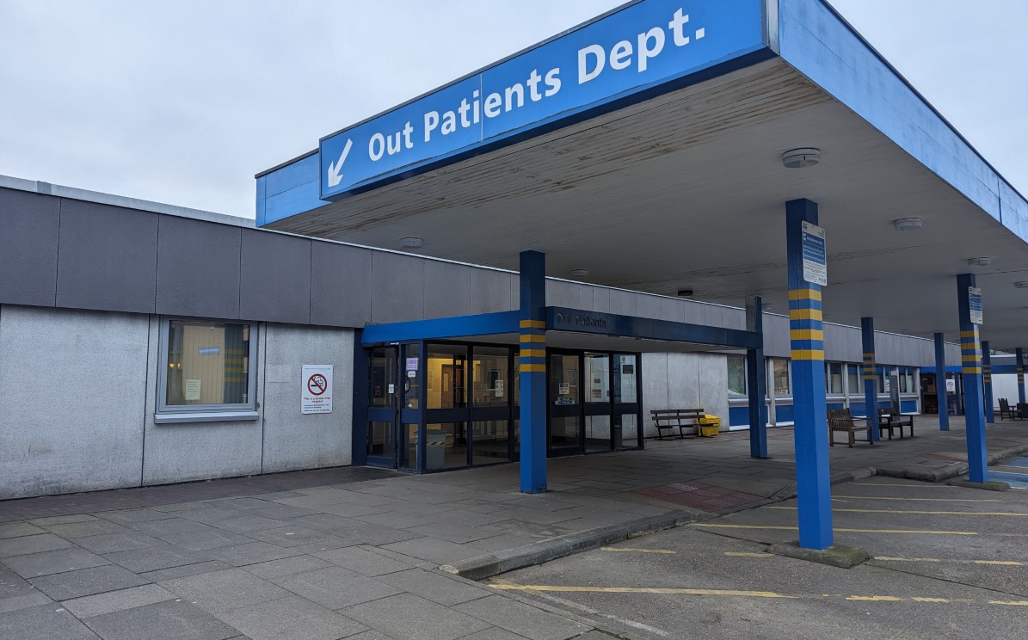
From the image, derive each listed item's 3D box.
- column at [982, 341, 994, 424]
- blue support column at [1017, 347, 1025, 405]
[{"bbox_3d":[19.525,2.564,29.382,0.210,3.332,0.300,-5,-7,44],"label":"column"},{"bbox_3d":[24.387,3.034,34.333,0.210,3.334,0.300,-5,-7,44],"label":"blue support column"}]

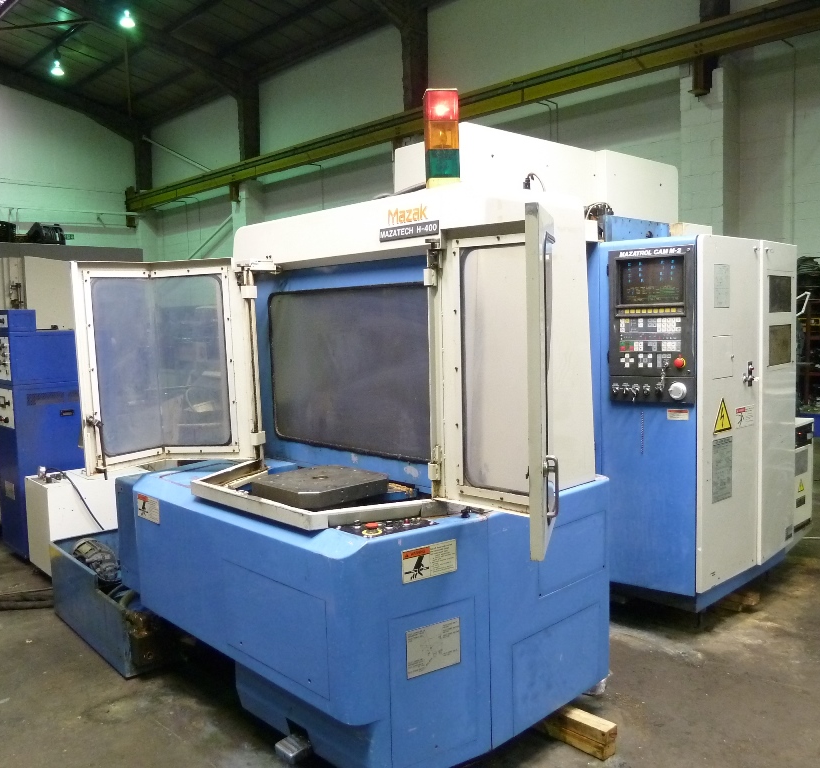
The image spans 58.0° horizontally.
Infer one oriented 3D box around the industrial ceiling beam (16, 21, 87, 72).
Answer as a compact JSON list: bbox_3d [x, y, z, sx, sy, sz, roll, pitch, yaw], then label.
[{"bbox_3d":[-8.138,-7.681,16.881,4.800,0.200,0.120,3,7,44],"label":"industrial ceiling beam"}]

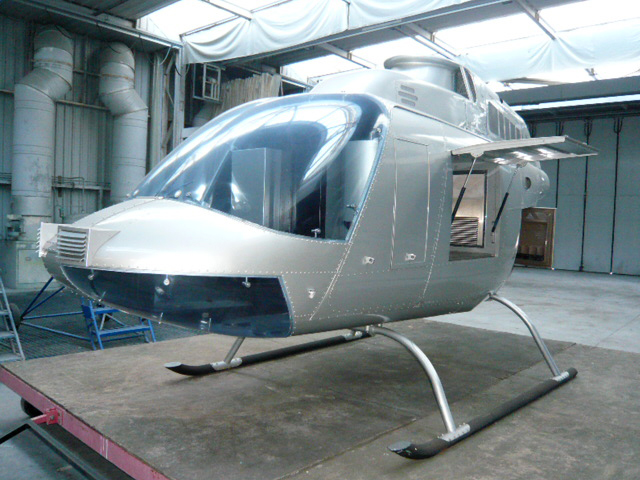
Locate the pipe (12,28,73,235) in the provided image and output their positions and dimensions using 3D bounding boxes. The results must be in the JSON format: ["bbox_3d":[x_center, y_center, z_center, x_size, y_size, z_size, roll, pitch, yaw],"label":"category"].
[{"bbox_3d":[-5.789,-2.263,10.800,1.050,4.350,0.880,1,1,-43],"label":"pipe"}]

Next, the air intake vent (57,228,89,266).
[{"bbox_3d":[-0.909,0.022,1.905,0.165,0.140,0.050,3,1,26],"label":"air intake vent"}]

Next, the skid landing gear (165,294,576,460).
[{"bbox_3d":[0.443,0.684,3.666,1.930,0.600,2.430,3,1,43],"label":"skid landing gear"}]

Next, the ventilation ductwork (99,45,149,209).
[{"bbox_3d":[-4.517,-2.425,11.900,1.000,4.000,0.850,1,1,-43],"label":"ventilation ductwork"}]

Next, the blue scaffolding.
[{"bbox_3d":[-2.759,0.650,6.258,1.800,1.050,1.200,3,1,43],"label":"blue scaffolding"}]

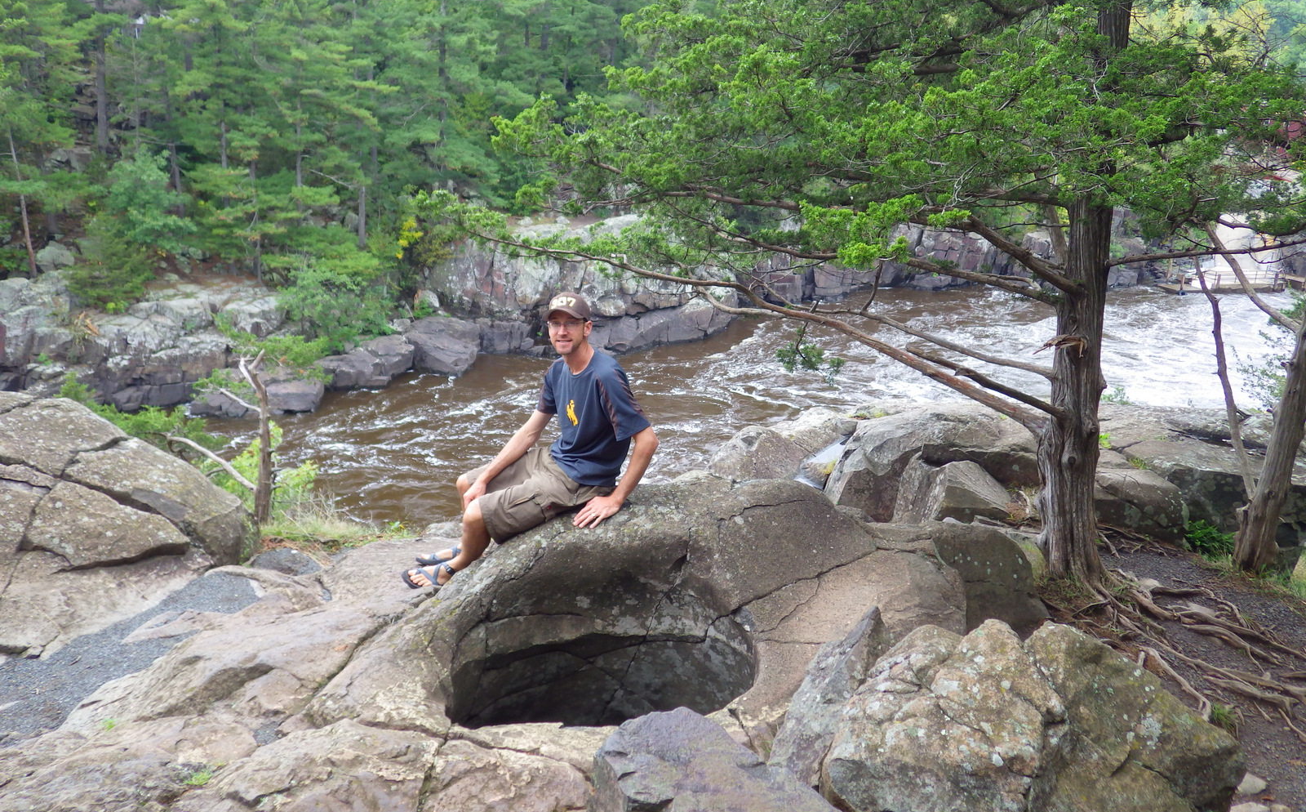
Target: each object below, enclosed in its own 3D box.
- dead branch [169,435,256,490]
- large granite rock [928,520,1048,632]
[{"bbox_3d":[-2.259,0.296,6.000,0.450,0.260,0.140,0,10,0],"label":"dead branch"},{"bbox_3d":[1.407,0.721,4.850,0.480,0.420,0.380,1,11,6],"label":"large granite rock"}]

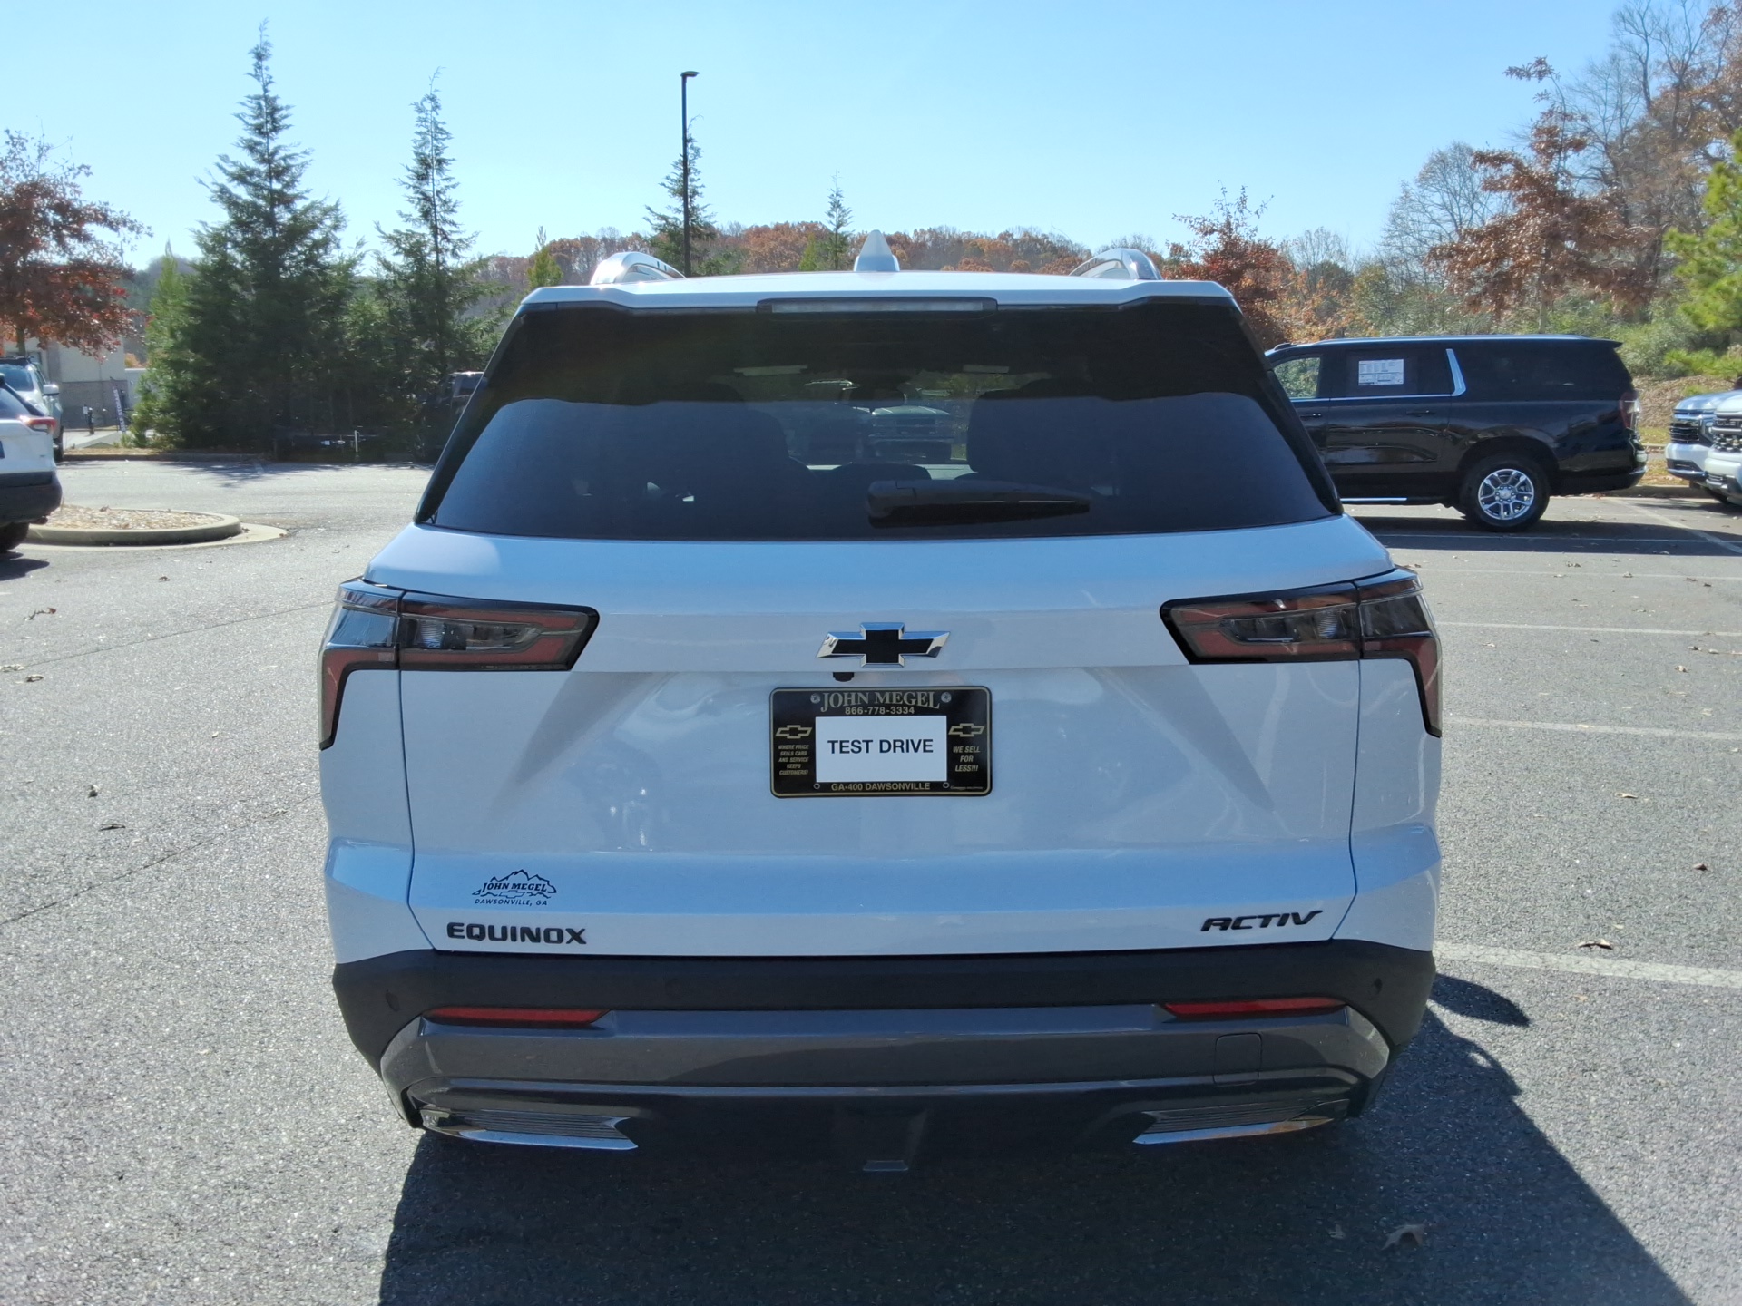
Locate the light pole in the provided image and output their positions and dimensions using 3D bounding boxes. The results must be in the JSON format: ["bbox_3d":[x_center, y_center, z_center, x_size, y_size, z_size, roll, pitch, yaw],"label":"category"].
[{"bbox_3d":[-3.972,-8.331,30.480,0.480,7.994,0.300,4,12,24],"label":"light pole"}]

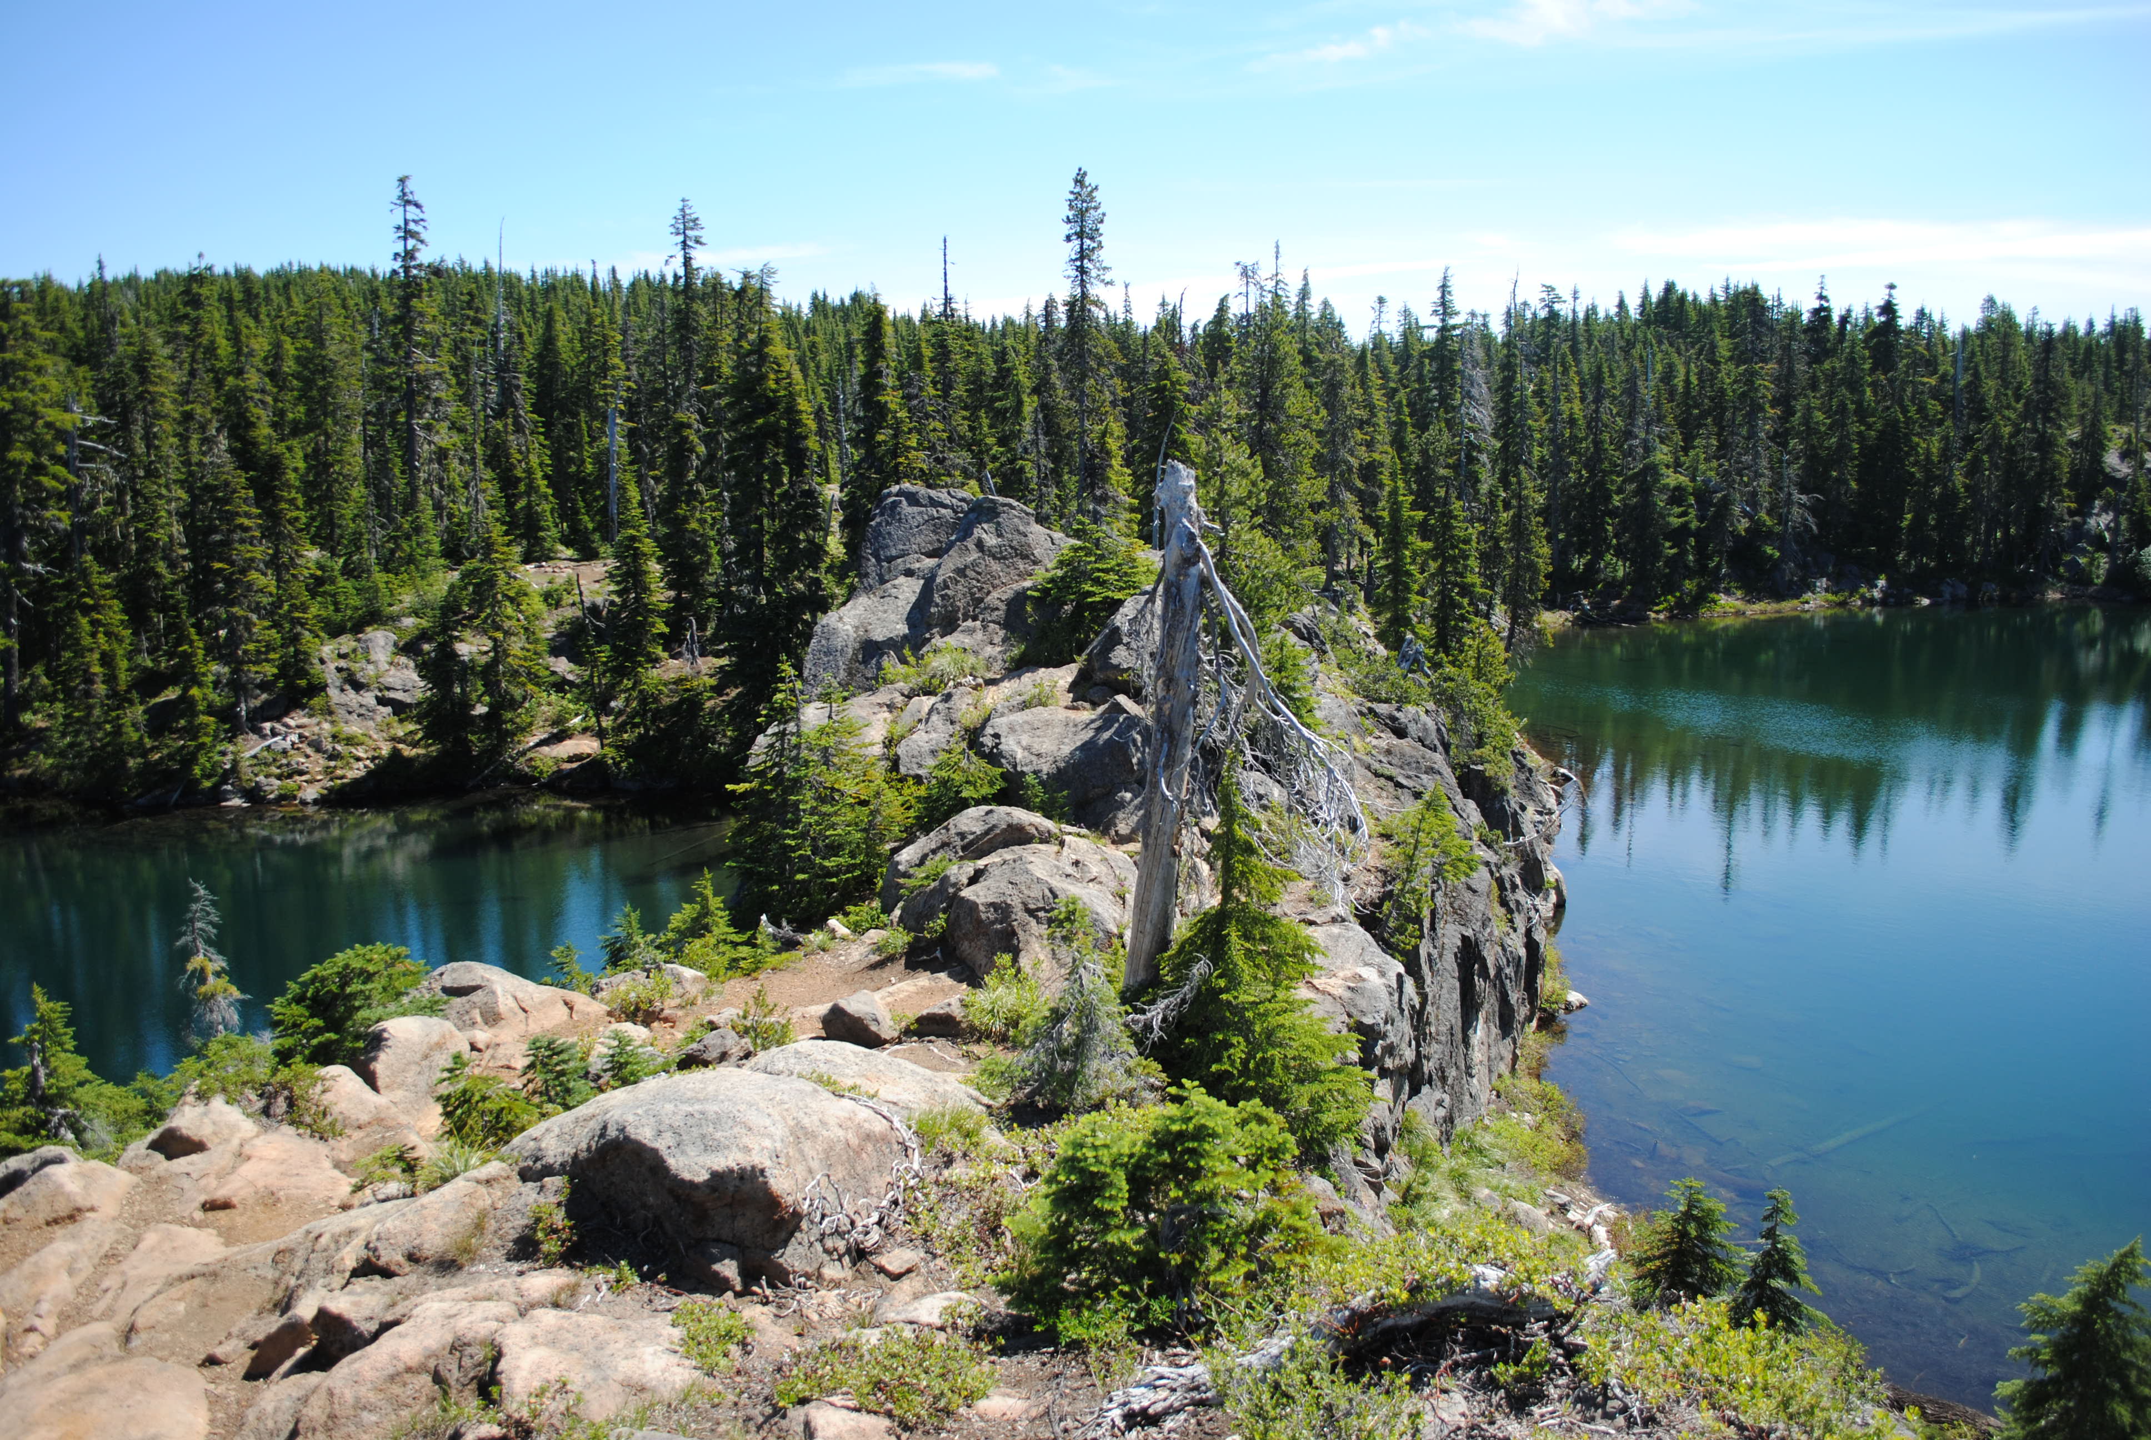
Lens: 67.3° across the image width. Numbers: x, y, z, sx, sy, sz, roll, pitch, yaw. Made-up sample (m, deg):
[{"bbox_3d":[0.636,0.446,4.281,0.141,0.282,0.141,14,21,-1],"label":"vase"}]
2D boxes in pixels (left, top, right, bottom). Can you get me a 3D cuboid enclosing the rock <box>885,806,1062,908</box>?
[{"bbox_3d":[-0.930,1.191,14.151,1.500,0.920,1.150,-1,8,-4],"label":"rock"}]

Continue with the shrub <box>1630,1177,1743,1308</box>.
[{"bbox_3d":[4.009,3.418,10.600,0.740,0.820,0.700,0,7,0],"label":"shrub"}]

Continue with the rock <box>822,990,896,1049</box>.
[{"bbox_3d":[-1.430,1.962,10.652,0.470,0.340,0.400,-2,8,-8],"label":"rock"}]

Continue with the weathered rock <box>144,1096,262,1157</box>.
[{"bbox_3d":[-3.996,1.866,7.400,0.520,0.250,0.450,0,8,0],"label":"weathered rock"}]

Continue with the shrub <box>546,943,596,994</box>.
[{"bbox_3d":[-3.533,1.751,11.300,0.360,0.380,0.330,0,7,0],"label":"shrub"}]

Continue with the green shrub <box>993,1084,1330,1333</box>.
[{"bbox_3d":[0.324,1.801,6.000,1.184,0.776,1.006,0,10,3],"label":"green shrub"}]

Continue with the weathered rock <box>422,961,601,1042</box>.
[{"bbox_3d":[-3.896,1.901,11.110,1.120,0.430,0.750,-3,9,-20],"label":"weathered rock"}]

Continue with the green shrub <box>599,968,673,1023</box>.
[{"bbox_3d":[-2.709,1.714,10.000,0.441,0.314,0.396,-3,10,-16],"label":"green shrub"}]

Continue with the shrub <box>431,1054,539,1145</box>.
[{"bbox_3d":[-2.873,1.865,7.900,0.520,0.400,0.470,0,7,0],"label":"shrub"}]

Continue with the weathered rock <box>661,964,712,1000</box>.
[{"bbox_3d":[-2.558,1.719,10.600,0.332,0.214,0.282,-3,10,-14],"label":"weathered rock"}]

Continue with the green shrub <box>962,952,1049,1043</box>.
[{"bbox_3d":[-0.458,1.819,10.600,0.570,0.520,0.520,0,7,0],"label":"green shrub"}]

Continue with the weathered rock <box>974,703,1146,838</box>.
[{"bbox_3d":[-0.117,0.499,15.000,1.650,1.100,1.300,0,7,0],"label":"weathered rock"}]

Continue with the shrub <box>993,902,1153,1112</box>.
[{"bbox_3d":[-0.015,1.652,9.400,0.820,1.200,0.800,0,8,0],"label":"shrub"}]

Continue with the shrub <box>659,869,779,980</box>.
[{"bbox_3d":[-2.468,1.417,11.200,0.804,0.727,0.724,-3,10,-13],"label":"shrub"}]

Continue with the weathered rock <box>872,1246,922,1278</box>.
[{"bbox_3d":[-0.807,2.436,7.296,0.210,0.110,0.160,-1,8,-7],"label":"weathered rock"}]

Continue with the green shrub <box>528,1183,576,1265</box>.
[{"bbox_3d":[-2.074,1.997,6.400,0.174,0.318,0.157,-4,10,-19],"label":"green shrub"}]

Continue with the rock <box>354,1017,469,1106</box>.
[{"bbox_3d":[-3.539,1.825,8.600,0.600,0.450,0.550,0,7,0],"label":"rock"}]

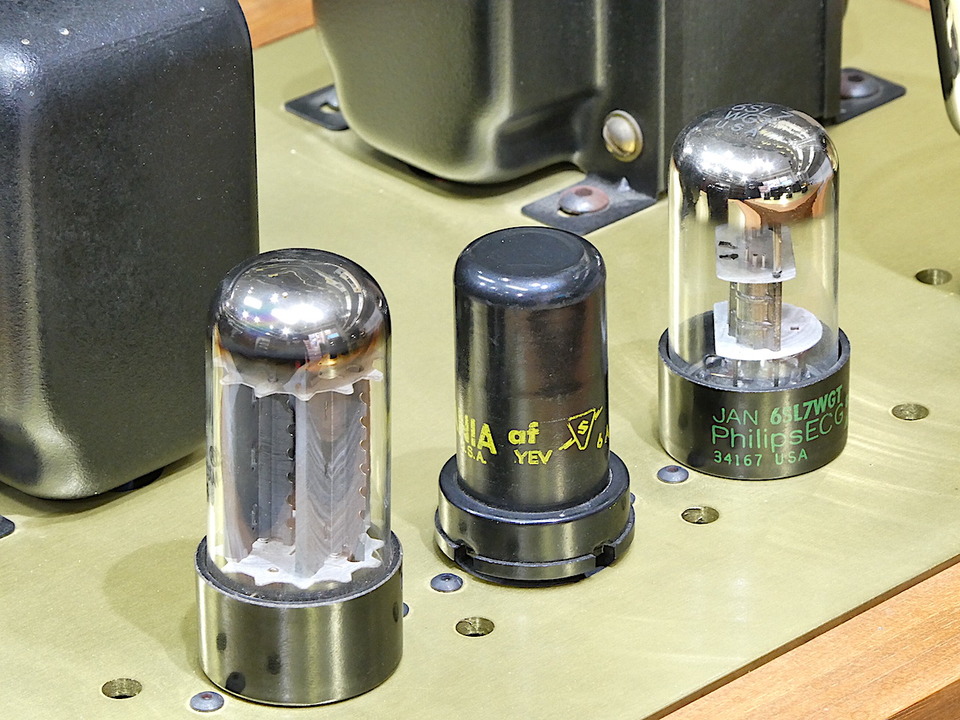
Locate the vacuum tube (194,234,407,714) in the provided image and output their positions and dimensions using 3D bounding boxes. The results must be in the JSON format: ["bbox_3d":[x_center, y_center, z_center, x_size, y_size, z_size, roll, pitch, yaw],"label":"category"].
[{"bbox_3d":[-0.029,0.016,0.873,0.032,0.070,0.032,-1,28,0],"label":"vacuum tube"}]

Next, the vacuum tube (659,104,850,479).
[{"bbox_3d":[0.047,-0.014,0.937,0.032,0.061,0.032,-1,28,0],"label":"vacuum tube"}]

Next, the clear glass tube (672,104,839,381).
[{"bbox_3d":[0.046,-0.021,0.933,0.029,0.044,0.029,-1,28,0],"label":"clear glass tube"}]

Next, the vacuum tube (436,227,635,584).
[{"bbox_3d":[0.009,0.005,0.909,0.033,0.054,0.033,-1,28,0],"label":"vacuum tube"}]

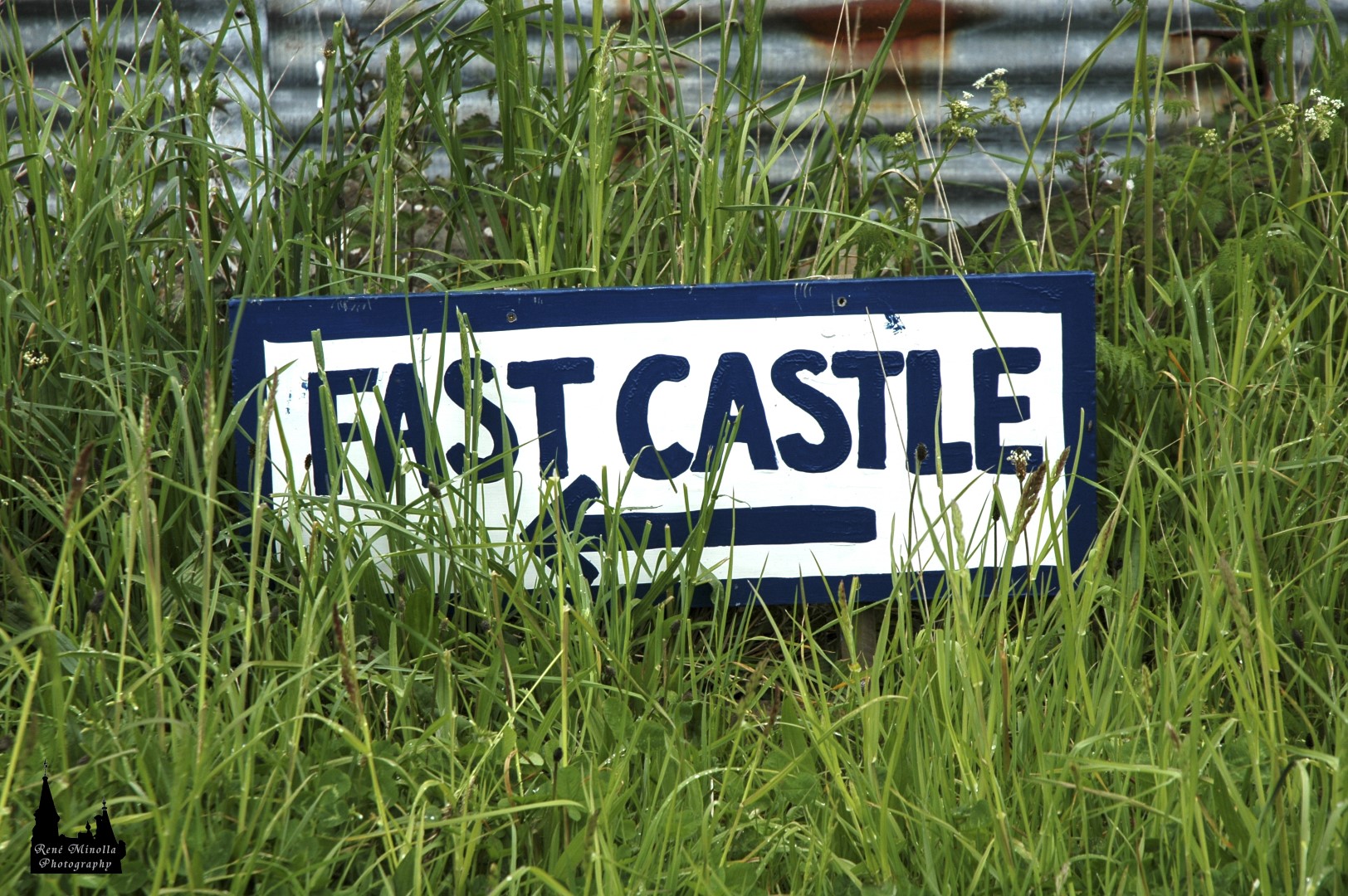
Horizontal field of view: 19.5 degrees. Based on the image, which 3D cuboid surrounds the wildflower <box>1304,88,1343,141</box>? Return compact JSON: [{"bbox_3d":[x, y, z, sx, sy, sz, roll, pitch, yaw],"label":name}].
[{"bbox_3d":[0.781,-0.401,4.720,0.047,0.058,0.046,0,11,0],"label":"wildflower"}]

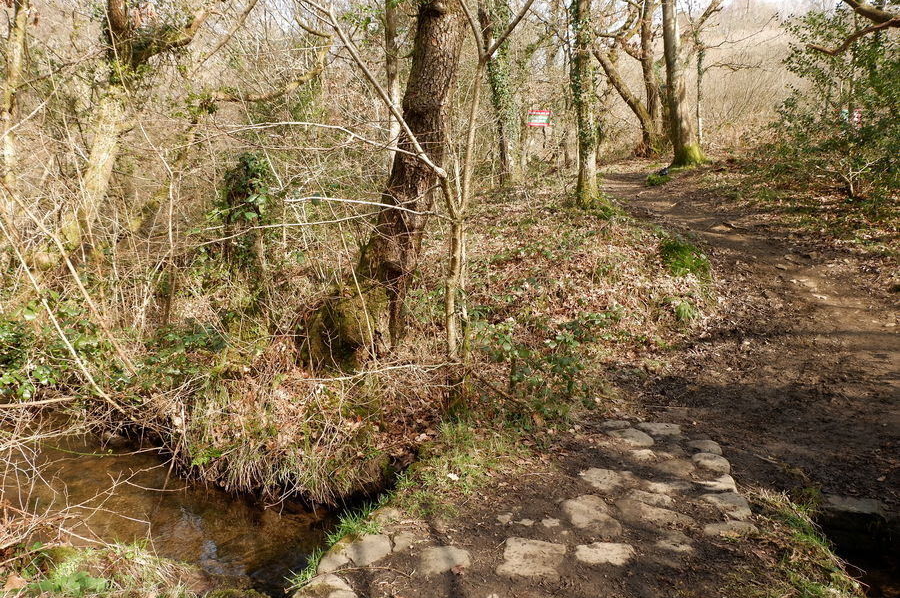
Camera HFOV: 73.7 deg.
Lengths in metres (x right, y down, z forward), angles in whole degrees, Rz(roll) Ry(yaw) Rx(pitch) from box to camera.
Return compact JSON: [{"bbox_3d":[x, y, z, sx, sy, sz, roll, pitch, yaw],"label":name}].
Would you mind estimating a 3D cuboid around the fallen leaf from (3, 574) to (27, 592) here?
[{"bbox_3d":[-1.790,1.165,2.480,0.085,0.020,0.085,1,23,-18],"label":"fallen leaf"}]

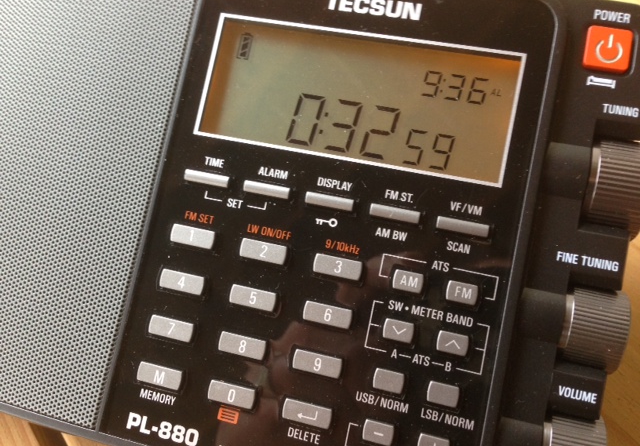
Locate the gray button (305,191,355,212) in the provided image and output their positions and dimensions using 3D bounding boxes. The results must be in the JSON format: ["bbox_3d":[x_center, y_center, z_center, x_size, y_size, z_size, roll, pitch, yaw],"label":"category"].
[{"bbox_3d":[0.002,-0.004,0.127,0.010,0.002,0.002,11,86,11],"label":"gray button"}]

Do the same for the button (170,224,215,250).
[{"bbox_3d":[-0.028,0.003,0.134,0.010,0.002,0.004,11,86,11],"label":"button"}]

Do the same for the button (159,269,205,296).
[{"bbox_3d":[-0.030,0.013,0.133,0.010,0.002,0.004,11,86,11],"label":"button"}]

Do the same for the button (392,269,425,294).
[{"bbox_3d":[0.018,0.012,0.125,0.006,0.002,0.004,11,86,11],"label":"button"}]

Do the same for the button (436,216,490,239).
[{"bbox_3d":[0.028,0.001,0.122,0.010,0.002,0.002,11,86,11],"label":"button"}]

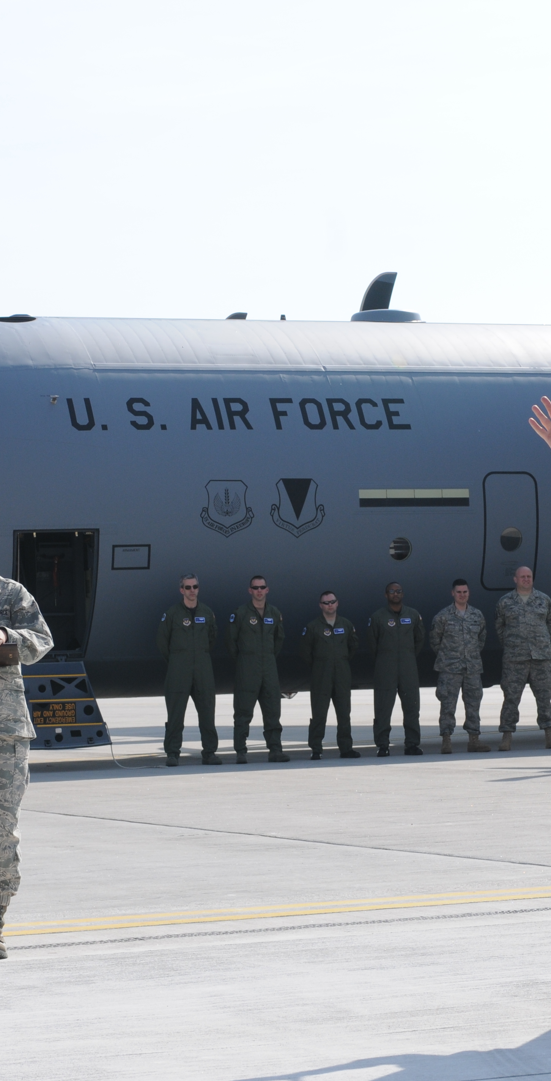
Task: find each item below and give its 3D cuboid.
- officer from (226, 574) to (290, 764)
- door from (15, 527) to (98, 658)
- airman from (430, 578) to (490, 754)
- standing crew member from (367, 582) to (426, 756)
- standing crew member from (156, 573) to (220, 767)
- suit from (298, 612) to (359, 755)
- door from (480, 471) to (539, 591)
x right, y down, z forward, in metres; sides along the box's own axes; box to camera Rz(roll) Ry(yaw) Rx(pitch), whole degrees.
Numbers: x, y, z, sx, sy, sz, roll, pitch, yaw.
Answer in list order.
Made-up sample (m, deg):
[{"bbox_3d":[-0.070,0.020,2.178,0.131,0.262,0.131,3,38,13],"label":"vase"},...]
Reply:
[{"bbox_3d":[-0.171,1.282,30.205,0.570,1.860,0.370,-1,-2,-23],"label":"officer"},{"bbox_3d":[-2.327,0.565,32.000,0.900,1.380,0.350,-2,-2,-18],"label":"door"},{"bbox_3d":[1.841,1.257,30.200,0.550,1.730,0.380,-2,-2,-16],"label":"airman"},{"bbox_3d":[1.198,1.274,30.000,0.550,1.690,0.380,-2,-2,-16],"label":"standing crew member"},{"bbox_3d":[-0.846,1.269,29.600,0.570,1.860,0.400,-2,-2,-16],"label":"standing crew member"},{"bbox_3d":[0.521,1.414,29.900,0.550,1.350,0.370,-2,-2,-16],"label":"suit"},{"bbox_3d":[2.453,-0.094,31.821,0.640,1.240,0.200,-1,-2,-23],"label":"door"}]

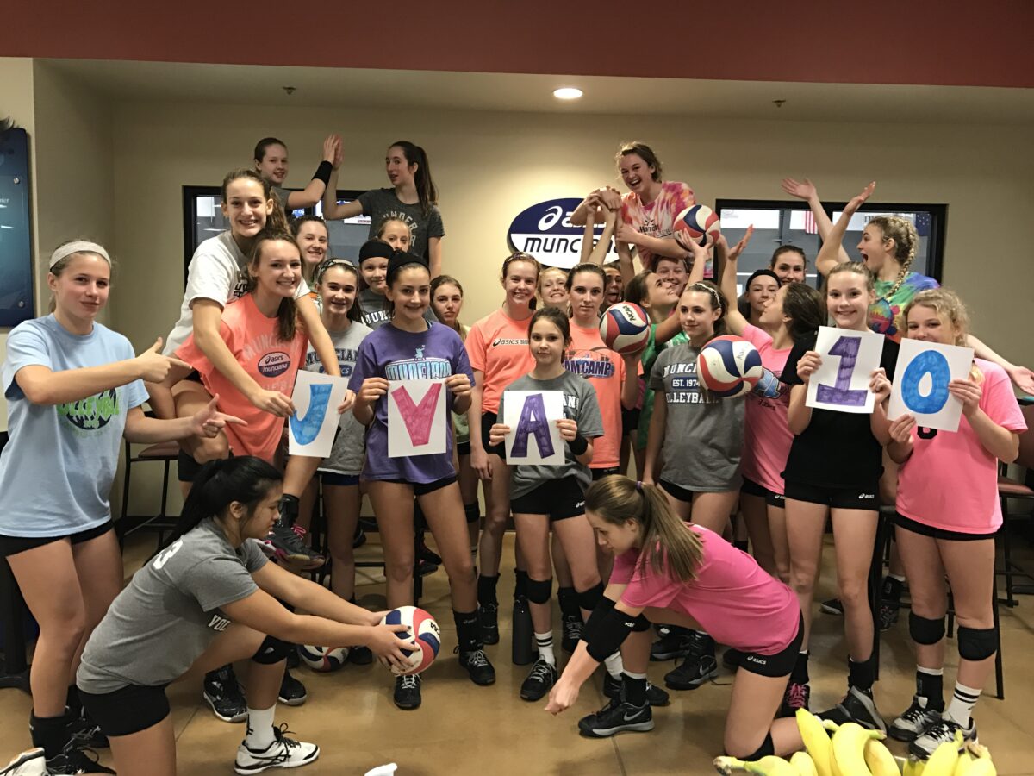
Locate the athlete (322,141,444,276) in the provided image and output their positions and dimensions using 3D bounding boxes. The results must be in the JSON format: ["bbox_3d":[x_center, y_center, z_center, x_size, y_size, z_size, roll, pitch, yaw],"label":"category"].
[{"bbox_3d":[-0.702,-0.481,4.380,0.600,1.620,0.380,1,5,3],"label":"athlete"}]

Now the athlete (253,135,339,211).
[{"bbox_3d":[-1.106,-0.478,4.278,0.440,1.570,0.400,7,9,35],"label":"athlete"}]

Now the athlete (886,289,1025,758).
[{"bbox_3d":[1.513,0.439,2.900,0.470,1.562,0.400,6,7,40],"label":"athlete"}]

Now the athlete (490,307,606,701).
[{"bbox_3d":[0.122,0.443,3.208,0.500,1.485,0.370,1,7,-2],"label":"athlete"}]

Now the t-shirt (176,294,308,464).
[{"bbox_3d":[-0.965,-0.026,2.943,0.470,0.600,0.290,0,17,-35],"label":"t-shirt"}]

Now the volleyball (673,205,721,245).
[{"bbox_3d":[0.815,-0.719,3.780,0.210,0.210,0.210,2,6,11],"label":"volleyball"}]

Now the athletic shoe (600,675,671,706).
[{"bbox_3d":[0.461,1.138,3.228,0.250,0.115,0.100,3,7,12],"label":"athletic shoe"}]

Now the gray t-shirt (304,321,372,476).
[{"bbox_3d":[-0.770,0.046,3.550,0.430,0.660,0.280,1,5,-7],"label":"gray t-shirt"}]

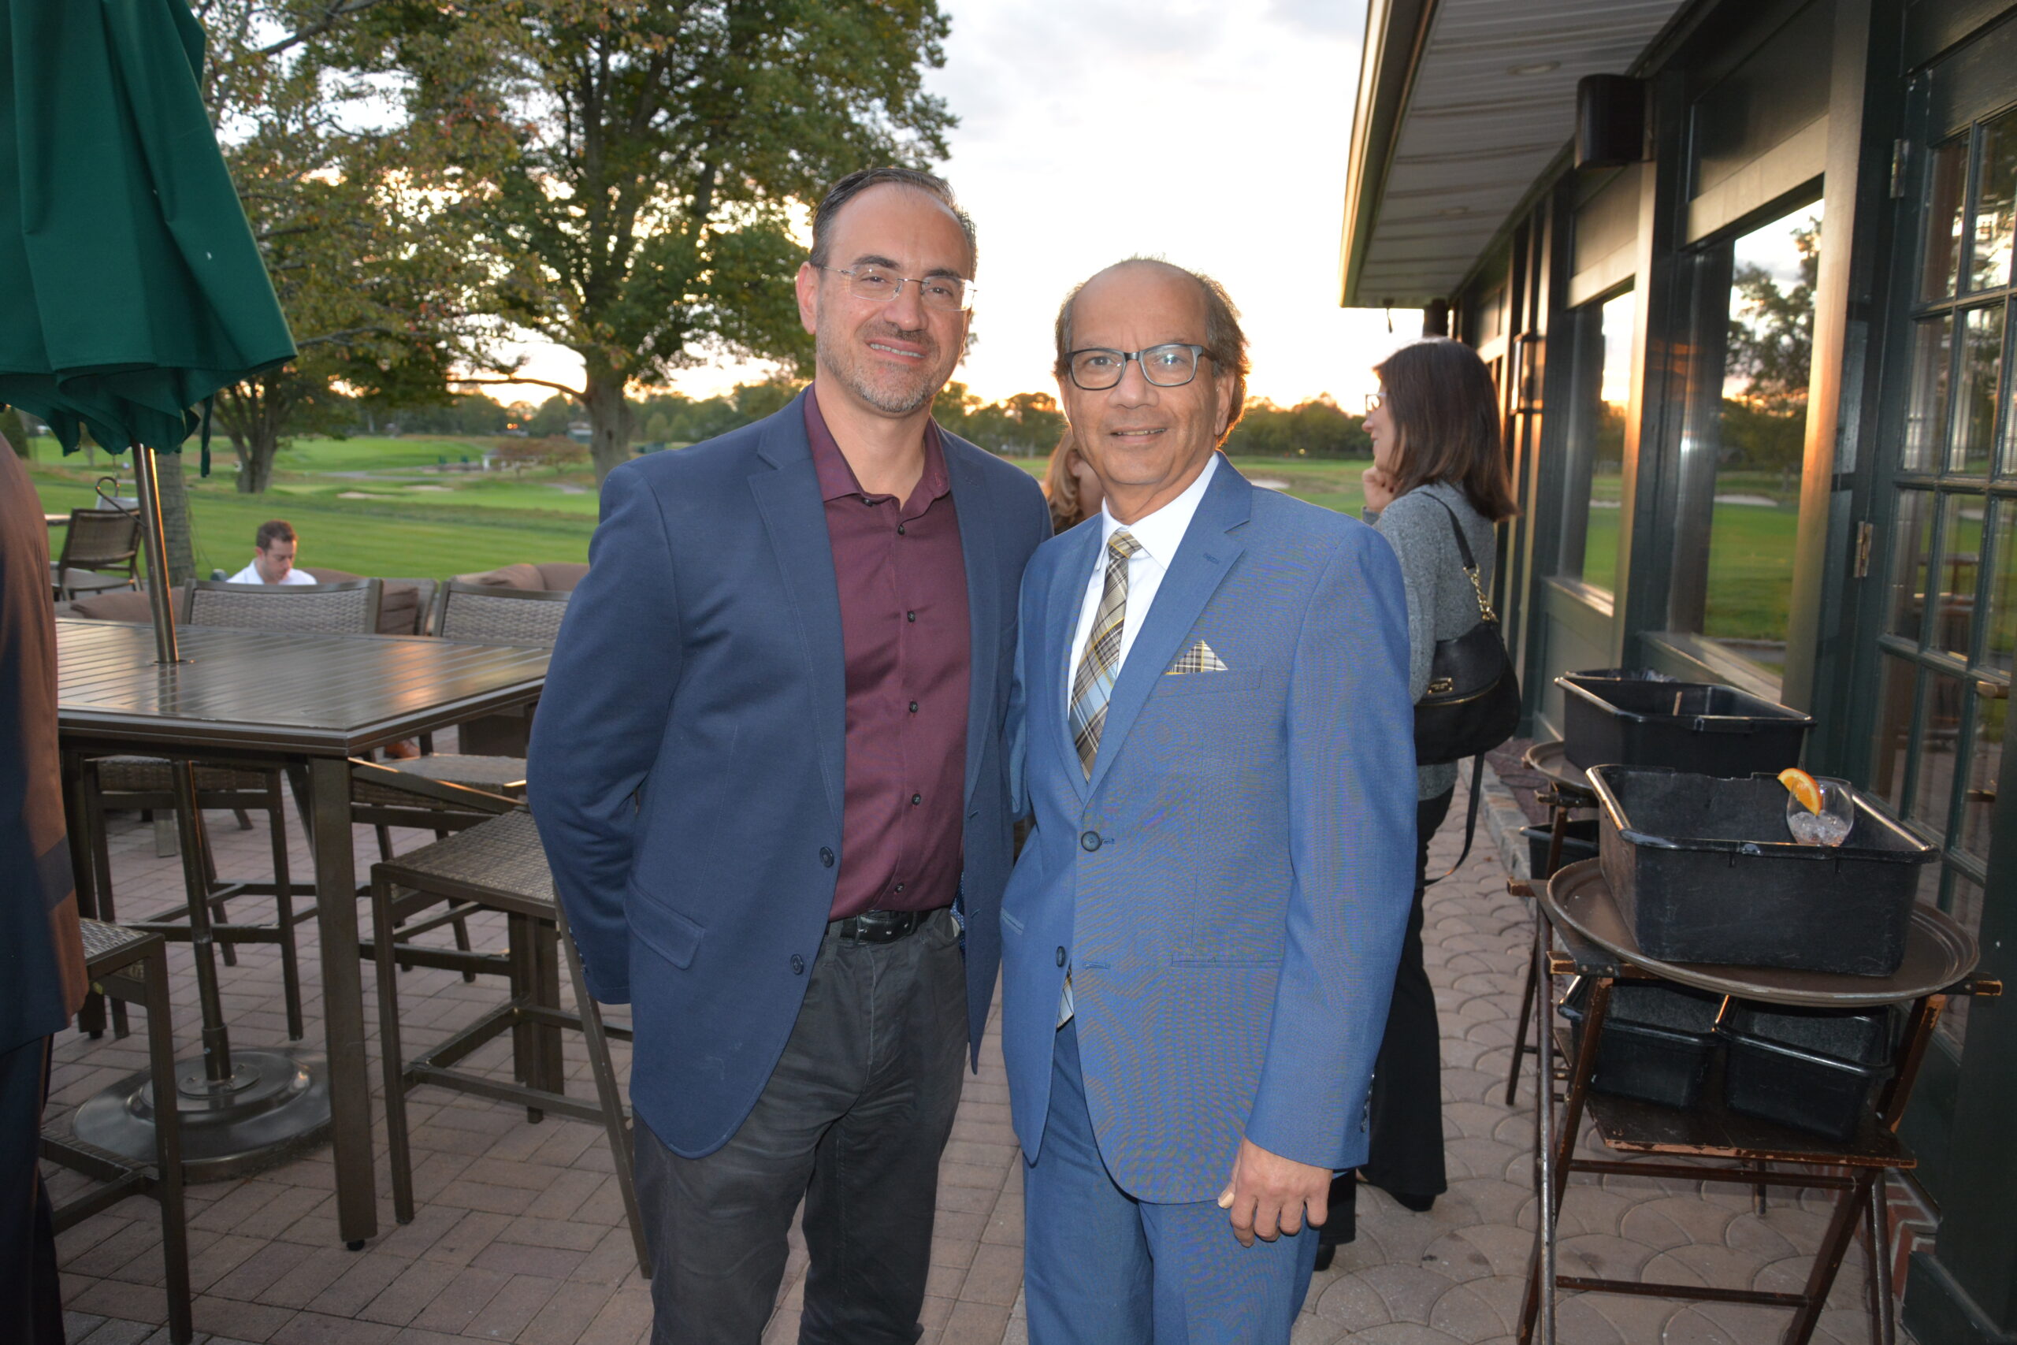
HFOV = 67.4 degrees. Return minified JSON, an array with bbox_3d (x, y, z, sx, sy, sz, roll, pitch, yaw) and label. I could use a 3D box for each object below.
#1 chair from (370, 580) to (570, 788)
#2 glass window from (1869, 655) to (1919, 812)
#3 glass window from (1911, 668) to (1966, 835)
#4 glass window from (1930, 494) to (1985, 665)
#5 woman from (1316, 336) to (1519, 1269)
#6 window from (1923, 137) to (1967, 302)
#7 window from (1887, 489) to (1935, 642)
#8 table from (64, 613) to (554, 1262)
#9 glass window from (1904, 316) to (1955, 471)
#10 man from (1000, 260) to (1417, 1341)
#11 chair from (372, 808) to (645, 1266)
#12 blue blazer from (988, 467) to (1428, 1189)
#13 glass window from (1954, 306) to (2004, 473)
[{"bbox_3d":[-1.386,0.380,3.970,0.540,1.150,0.600,2,8,14],"label":"chair"},{"bbox_3d":[1.810,0.119,3.095,0.030,0.315,0.195,3,9,12],"label":"glass window"},{"bbox_3d":[1.799,0.154,2.927,0.030,0.310,0.190,2,8,12],"label":"glass window"},{"bbox_3d":[1.798,-0.182,2.862,0.030,0.310,0.190,2,8,12],"label":"glass window"},{"bbox_3d":[0.768,0.254,2.904,0.380,1.730,0.470,4,9,22],"label":"woman"},{"bbox_3d":[1.813,-0.878,2.929,0.030,0.315,0.195,3,9,12],"label":"window"},{"bbox_3d":[1.814,-0.212,3.038,0.030,0.315,0.195,3,9,12],"label":"window"},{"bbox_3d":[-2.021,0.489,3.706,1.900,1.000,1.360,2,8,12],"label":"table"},{"bbox_3d":[1.816,-0.550,2.986,0.030,0.315,0.195,3,9,12],"label":"glass window"},{"bbox_3d":[0.197,0.427,1.646,0.520,1.710,0.340,6,10,31],"label":"man"},{"bbox_3d":[-0.862,0.513,3.057,0.610,1.150,0.530,3,8,17],"label":"chair"},{"bbox_3d":[0.204,0.149,1.587,0.490,0.740,0.290,6,10,37],"label":"blue blazer"},{"bbox_3d":[1.761,-0.511,2.744,0.030,0.315,0.195,3,9,12],"label":"glass window"}]

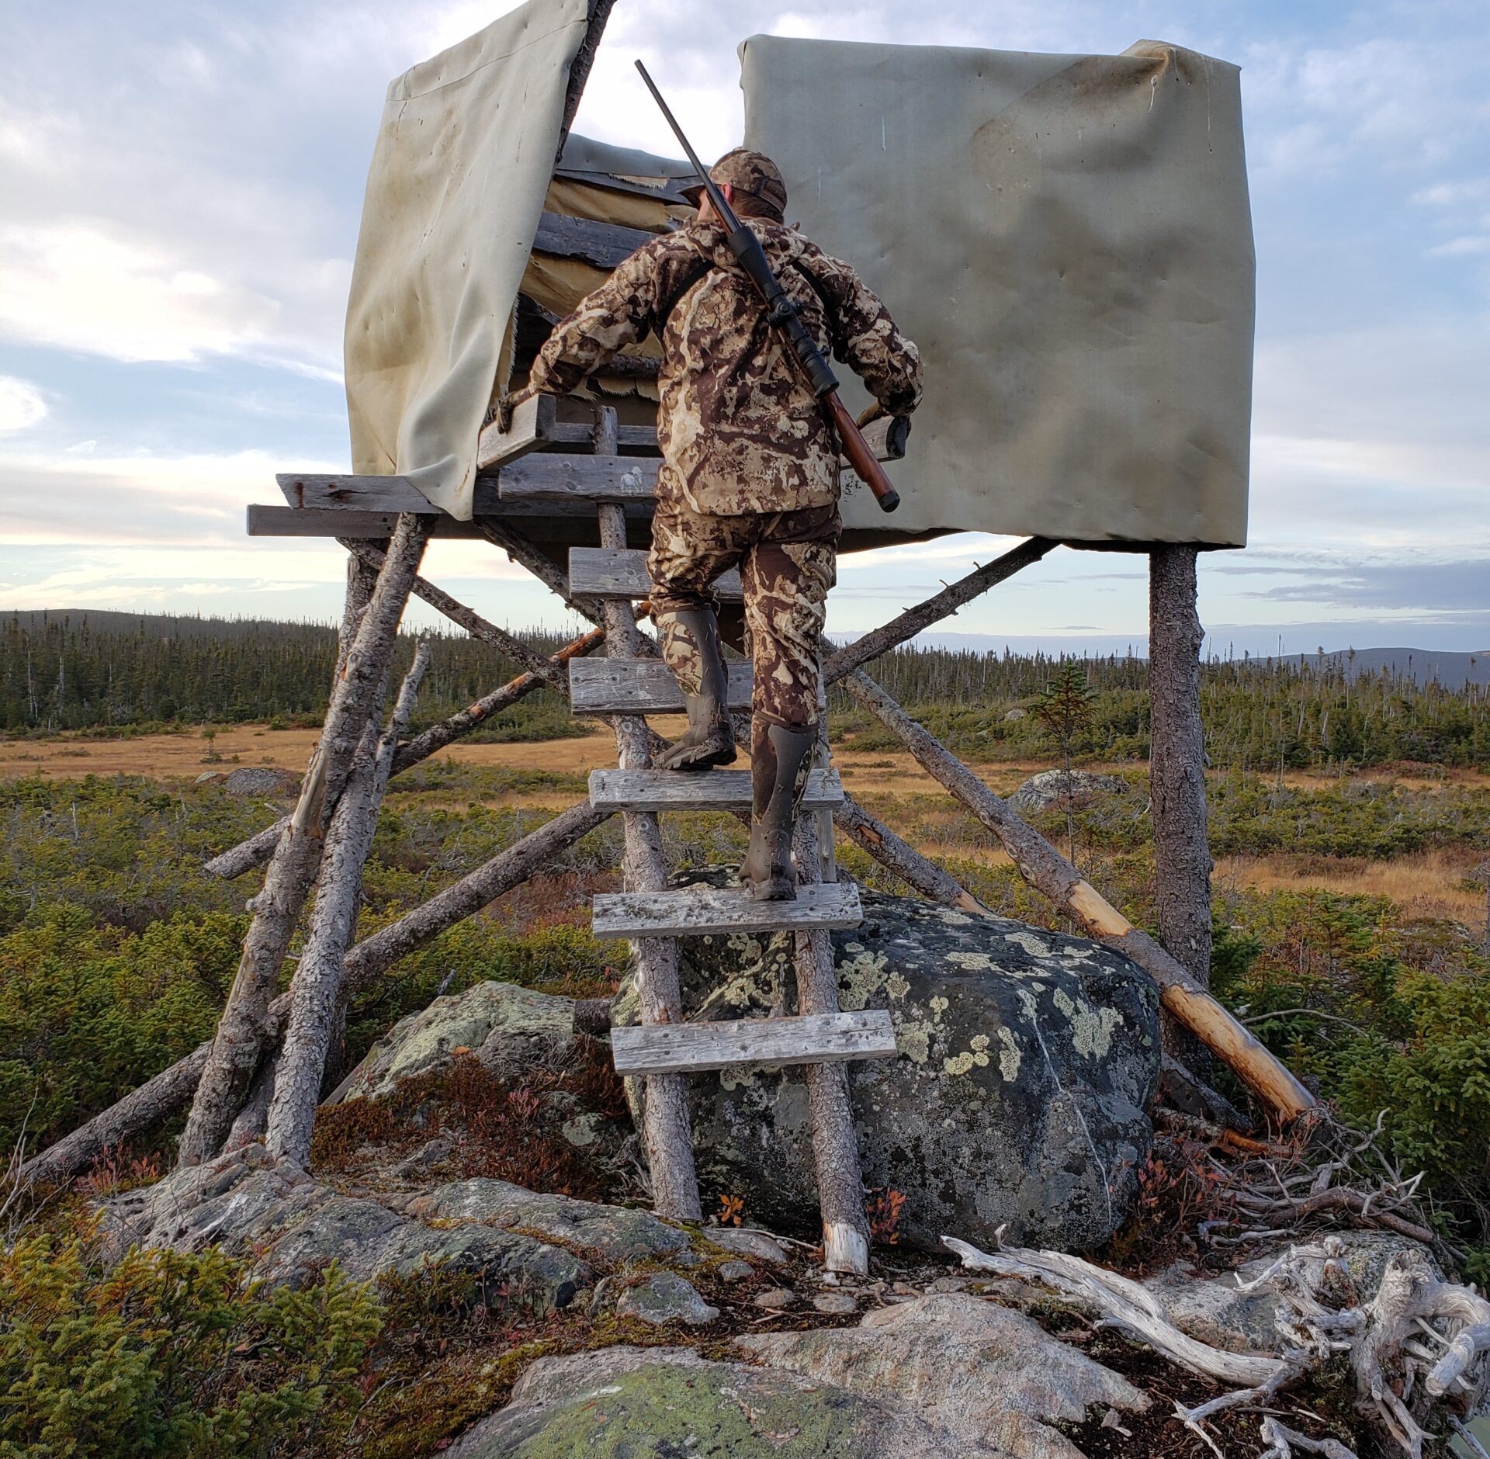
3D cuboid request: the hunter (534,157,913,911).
[{"bbox_3d":[-0.065,-0.510,3.520,0.940,1.770,0.720,0,2,-9],"label":"hunter"}]

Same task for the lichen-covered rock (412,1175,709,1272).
[{"bbox_3d":[-0.369,0.990,2.970,0.550,0.170,0.330,0,2,-6],"label":"lichen-covered rock"}]

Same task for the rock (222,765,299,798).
[{"bbox_3d":[-8.126,0.884,25.000,1.350,0.650,1.100,0,2,-17],"label":"rock"}]

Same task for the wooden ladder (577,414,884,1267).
[{"bbox_3d":[-0.053,0.130,3.483,0.620,2.187,0.170,-7,-28,0],"label":"wooden ladder"}]

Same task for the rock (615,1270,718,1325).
[{"bbox_3d":[-0.147,1.065,2.800,0.190,0.100,0.150,0,2,0],"label":"rock"}]

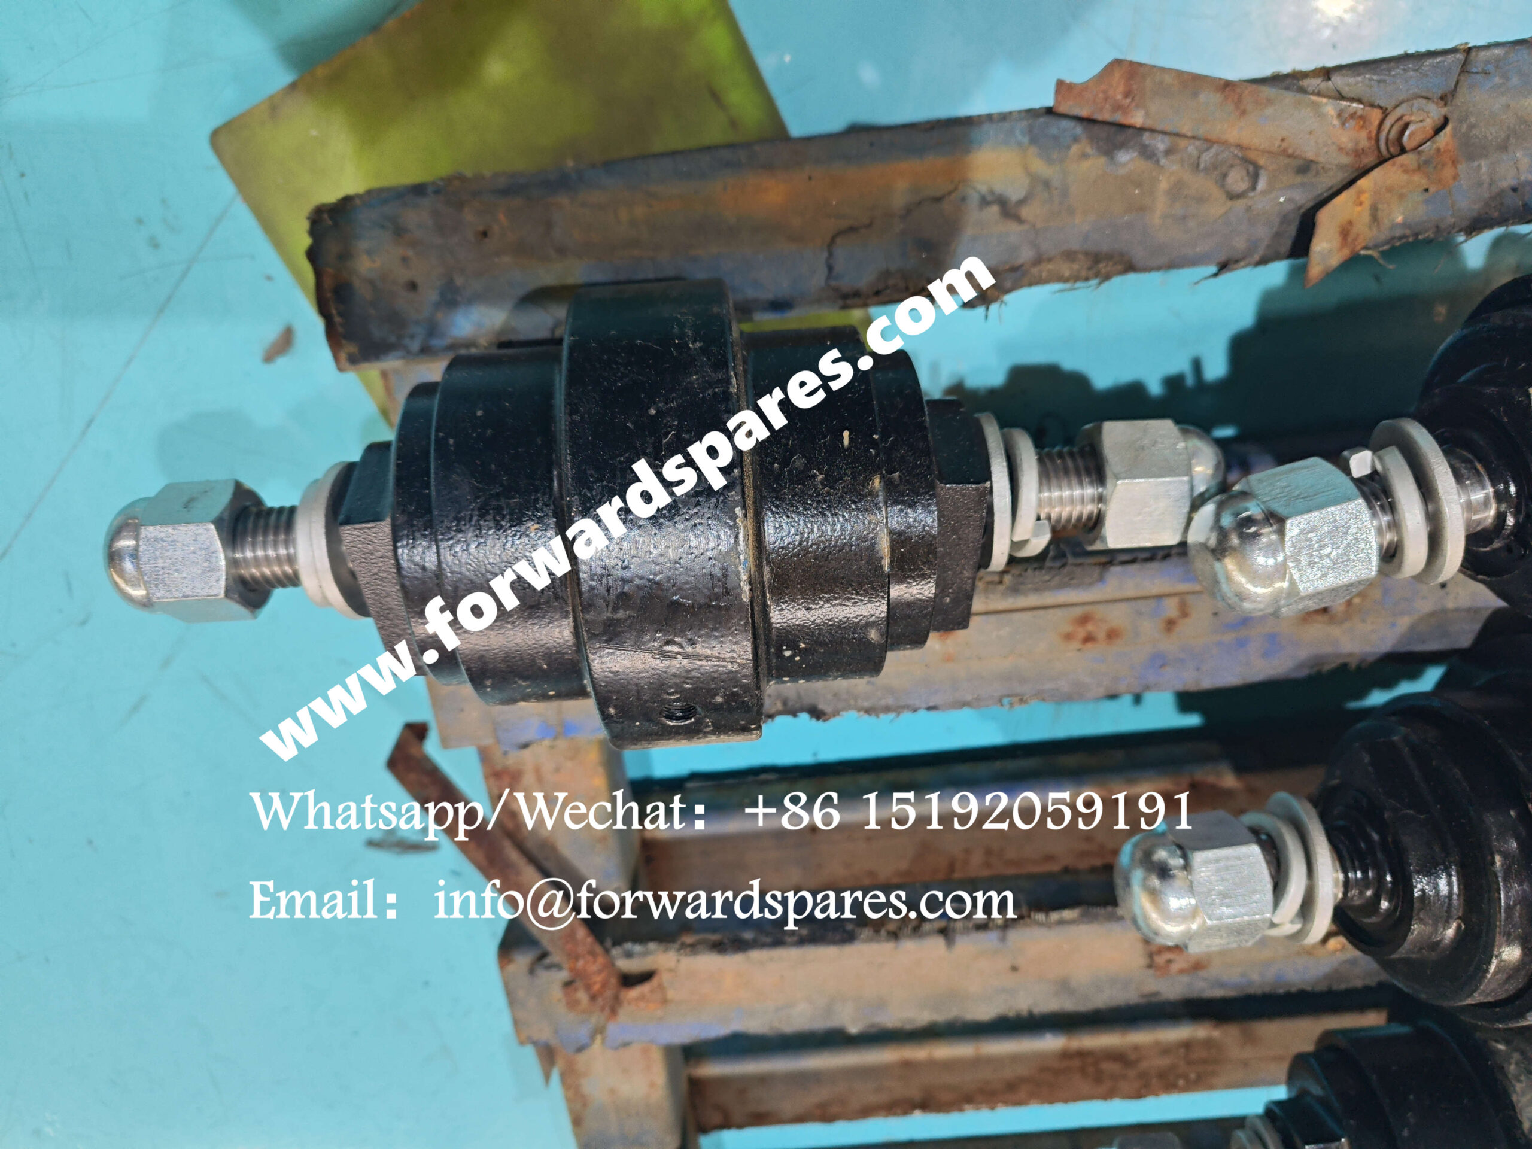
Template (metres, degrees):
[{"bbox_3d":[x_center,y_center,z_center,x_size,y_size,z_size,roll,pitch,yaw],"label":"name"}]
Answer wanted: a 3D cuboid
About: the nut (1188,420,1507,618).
[{"bbox_3d":[0.160,-0.015,0.300,0.080,0.046,0.046,-15,90,0],"label":"nut"}]

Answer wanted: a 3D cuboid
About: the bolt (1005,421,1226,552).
[{"bbox_3d":[0.103,-0.026,0.312,0.062,0.042,0.038,-4,90,2],"label":"bolt"}]

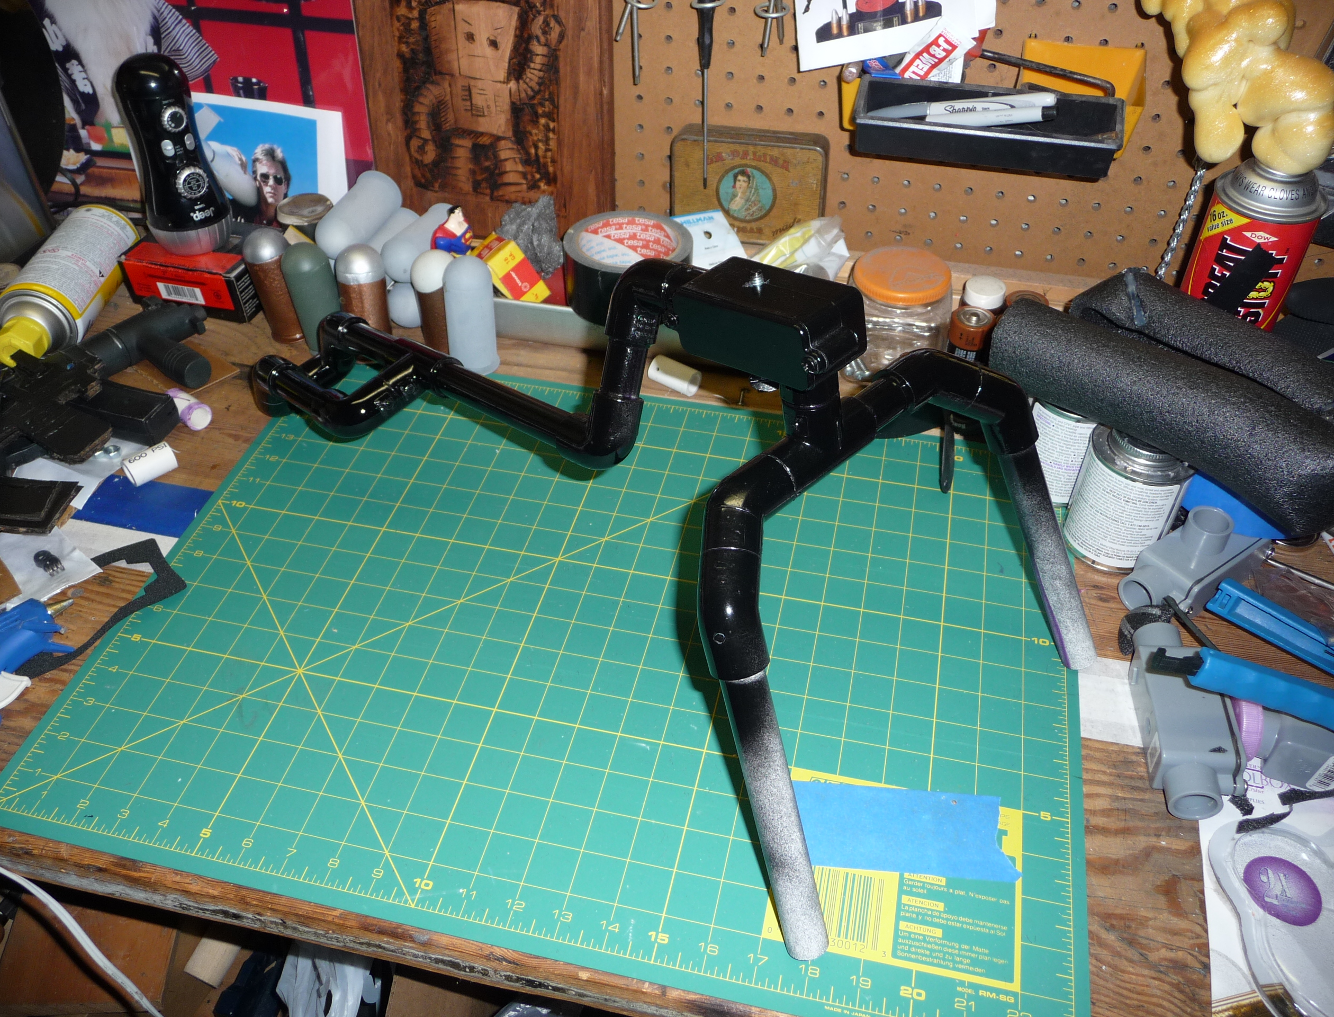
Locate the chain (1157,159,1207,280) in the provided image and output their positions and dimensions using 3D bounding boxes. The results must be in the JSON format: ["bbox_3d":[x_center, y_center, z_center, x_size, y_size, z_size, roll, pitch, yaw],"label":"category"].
[{"bbox_3d":[0.406,-0.218,0.876,0.008,0.116,0.008,9,45,10],"label":"chain"}]

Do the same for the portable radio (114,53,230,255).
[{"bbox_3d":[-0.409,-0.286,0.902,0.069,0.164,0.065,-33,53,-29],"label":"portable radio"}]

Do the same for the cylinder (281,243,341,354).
[{"bbox_3d":[-0.286,-0.170,0.889,0.038,0.098,0.038,-15,46,-15],"label":"cylinder"}]

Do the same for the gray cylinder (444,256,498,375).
[{"bbox_3d":[-0.156,-0.157,0.874,0.040,0.098,0.040,-9,44,-8],"label":"gray cylinder"}]

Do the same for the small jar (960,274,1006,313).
[{"bbox_3d":[0.254,-0.156,0.895,0.037,0.060,0.037,0,44,0],"label":"small jar"}]

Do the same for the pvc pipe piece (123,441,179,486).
[{"bbox_3d":[-0.377,-0.033,0.802,0.032,0.021,0.021,-32,52,-29],"label":"pvc pipe piece"}]

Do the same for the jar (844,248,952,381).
[{"bbox_3d":[0.186,-0.158,0.885,0.084,0.081,0.084,0,44,0],"label":"jar"}]

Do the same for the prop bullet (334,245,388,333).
[{"bbox_3d":[-0.242,-0.168,0.889,0.039,0.097,0.039,9,45,10],"label":"prop bullet"}]

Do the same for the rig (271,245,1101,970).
[{"bbox_3d":[-0.040,-0.084,0.662,0.276,0.283,0.597,-34,53,-30],"label":"rig"}]

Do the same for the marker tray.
[{"bbox_3d":[0.222,-0.267,0.765,0.178,0.026,0.076,11,45,11],"label":"marker tray"}]

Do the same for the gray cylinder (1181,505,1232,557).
[{"bbox_3d":[0.344,0.015,0.697,0.028,0.017,0.028,9,45,10],"label":"gray cylinder"}]

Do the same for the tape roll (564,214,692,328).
[{"bbox_3d":[-0.031,-0.195,0.889,0.102,0.048,0.102,0,44,0],"label":"tape roll"}]

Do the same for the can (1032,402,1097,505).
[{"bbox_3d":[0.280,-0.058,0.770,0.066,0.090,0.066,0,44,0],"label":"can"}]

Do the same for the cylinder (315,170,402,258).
[{"bbox_3d":[-0.259,-0.240,0.911,0.040,0.040,0.095,9,44,10],"label":"cylinder"}]

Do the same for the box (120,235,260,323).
[{"bbox_3d":[-0.413,-0.203,0.965,0.114,0.044,0.045,11,45,12],"label":"box"}]

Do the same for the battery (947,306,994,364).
[{"bbox_3d":[0.238,-0.128,0.867,0.034,0.061,0.034,9,45,10],"label":"battery"}]

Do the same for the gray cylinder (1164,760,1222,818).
[{"bbox_3d":[0.284,0.152,0.591,0.029,0.029,0.024,5,44,6],"label":"gray cylinder"}]

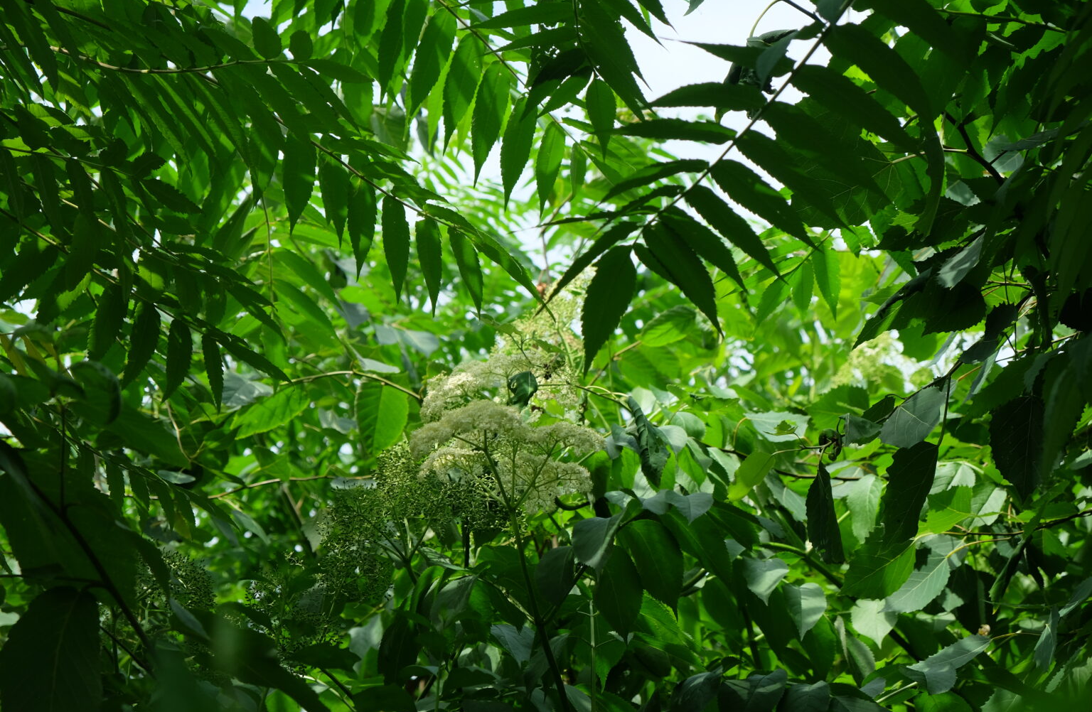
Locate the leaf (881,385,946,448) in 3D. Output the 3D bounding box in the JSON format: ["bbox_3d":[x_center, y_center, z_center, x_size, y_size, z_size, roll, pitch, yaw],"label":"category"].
[{"bbox_3d":[0.313,0.052,2.150,0.070,0.050,0.018,-37,-19,-6],"label":"leaf"}]

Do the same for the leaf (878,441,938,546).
[{"bbox_3d":[0.309,0.117,2.150,0.045,0.098,0.020,30,0,-3],"label":"leaf"}]

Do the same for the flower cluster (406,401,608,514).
[{"bbox_3d":[-0.036,0.092,2.300,0.175,0.095,0.165,0,-12,0],"label":"flower cluster"}]

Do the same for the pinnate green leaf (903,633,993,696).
[{"bbox_3d":[0.351,0.270,2.200,0.084,0.050,0.020,-22,-47,-14],"label":"pinnate green leaf"}]

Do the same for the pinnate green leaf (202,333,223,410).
[{"bbox_3d":[-0.291,0.013,2.200,0.020,0.072,0.015,-8,0,-16],"label":"pinnate green leaf"}]

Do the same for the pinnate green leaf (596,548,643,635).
[{"bbox_3d":[0.065,0.208,2.220,0.042,0.086,0.020,-10,-6,1],"label":"pinnate green leaf"}]

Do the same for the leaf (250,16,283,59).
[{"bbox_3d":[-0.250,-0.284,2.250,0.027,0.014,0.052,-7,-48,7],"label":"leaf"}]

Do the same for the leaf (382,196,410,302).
[{"bbox_3d":[-0.134,-0.096,2.250,0.027,0.096,0.015,-2,-6,-11],"label":"leaf"}]

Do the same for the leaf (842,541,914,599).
[{"bbox_3d":[0.290,0.185,2.200,0.082,0.056,0.018,-35,14,-6],"label":"leaf"}]

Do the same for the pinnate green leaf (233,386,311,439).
[{"bbox_3d":[-0.272,0.056,2.500,0.092,0.045,0.018,-33,21,-6],"label":"pinnate green leaf"}]

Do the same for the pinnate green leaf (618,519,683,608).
[{"bbox_3d":[0.094,0.188,2.250,0.050,0.098,0.020,-25,-6,2],"label":"pinnate green leaf"}]

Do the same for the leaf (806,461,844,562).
[{"bbox_3d":[0.244,0.137,2.200,0.036,0.092,0.020,-9,0,22],"label":"leaf"}]

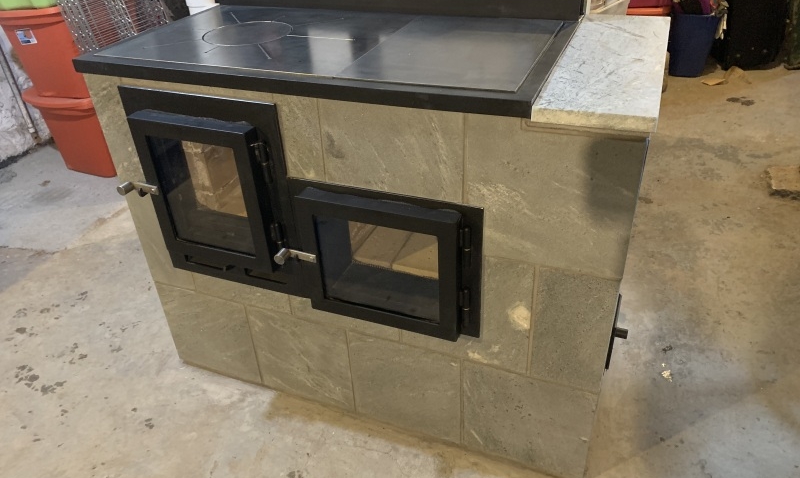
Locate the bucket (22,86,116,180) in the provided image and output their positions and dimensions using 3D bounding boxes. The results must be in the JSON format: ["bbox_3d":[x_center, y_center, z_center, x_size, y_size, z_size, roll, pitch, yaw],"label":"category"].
[{"bbox_3d":[-1.529,-0.616,3.134,0.470,0.400,0.585,10,35,20],"label":"bucket"}]

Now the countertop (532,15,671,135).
[{"bbox_3d":[0.446,-0.373,1.256,0.200,0.030,0.675,10,35,20],"label":"countertop"}]

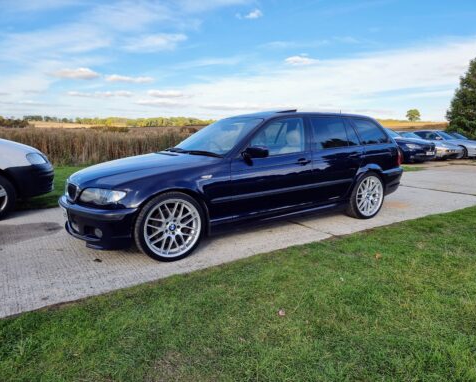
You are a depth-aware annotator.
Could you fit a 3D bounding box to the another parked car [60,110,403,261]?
[{"bbox_3d":[0.216,-0.298,4.487,4.470,1.410,1.770,-7,12,-33],"label":"another parked car"}]

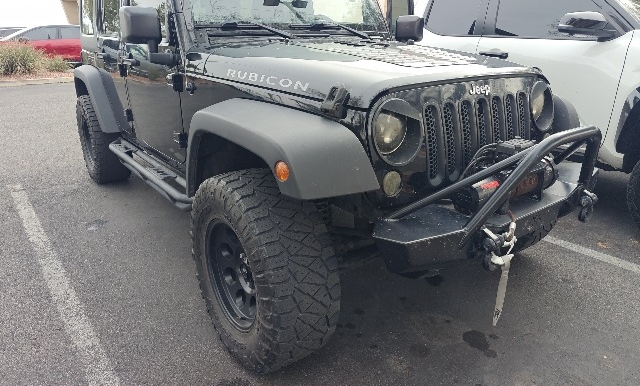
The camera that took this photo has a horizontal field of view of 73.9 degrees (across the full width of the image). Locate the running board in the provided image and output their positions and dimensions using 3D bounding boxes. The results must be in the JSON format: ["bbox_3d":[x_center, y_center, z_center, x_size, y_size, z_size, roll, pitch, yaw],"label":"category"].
[{"bbox_3d":[-1.084,-0.137,2.772,0.180,0.115,1.760,-14,25,-35],"label":"running board"}]

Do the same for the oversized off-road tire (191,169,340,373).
[{"bbox_3d":[-0.268,0.316,1.833,0.301,0.838,0.838,-14,25,-35],"label":"oversized off-road tire"}]

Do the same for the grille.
[{"bbox_3d":[0.646,-0.228,1.745,0.710,0.335,0.080,-14,25,-35],"label":"grille"}]

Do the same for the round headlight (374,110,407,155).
[{"bbox_3d":[0.243,-0.215,1.458,0.190,0.190,0.090,-14,25,-35],"label":"round headlight"}]

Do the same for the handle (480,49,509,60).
[{"bbox_3d":[1.468,-1.176,3.599,0.050,0.060,0.265,-14,25,-35],"label":"handle"}]

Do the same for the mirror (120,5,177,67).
[{"bbox_3d":[-0.786,-0.726,1.975,0.235,0.260,0.140,-14,25,-35],"label":"mirror"}]

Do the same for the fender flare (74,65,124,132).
[{"bbox_3d":[-1.987,-0.881,3.732,0.180,0.500,1.180,-14,25,-35],"label":"fender flare"}]

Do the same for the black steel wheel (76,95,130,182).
[{"bbox_3d":[-2.042,-0.508,4.036,0.301,0.838,0.838,-14,25,-35],"label":"black steel wheel"}]

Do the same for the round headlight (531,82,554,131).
[{"bbox_3d":[1.024,-0.409,2.009,0.225,0.225,0.090,-14,25,-35],"label":"round headlight"}]

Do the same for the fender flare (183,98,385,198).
[{"bbox_3d":[-0.234,-0.075,1.654,0.290,0.490,1.090,-14,25,-35],"label":"fender flare"}]

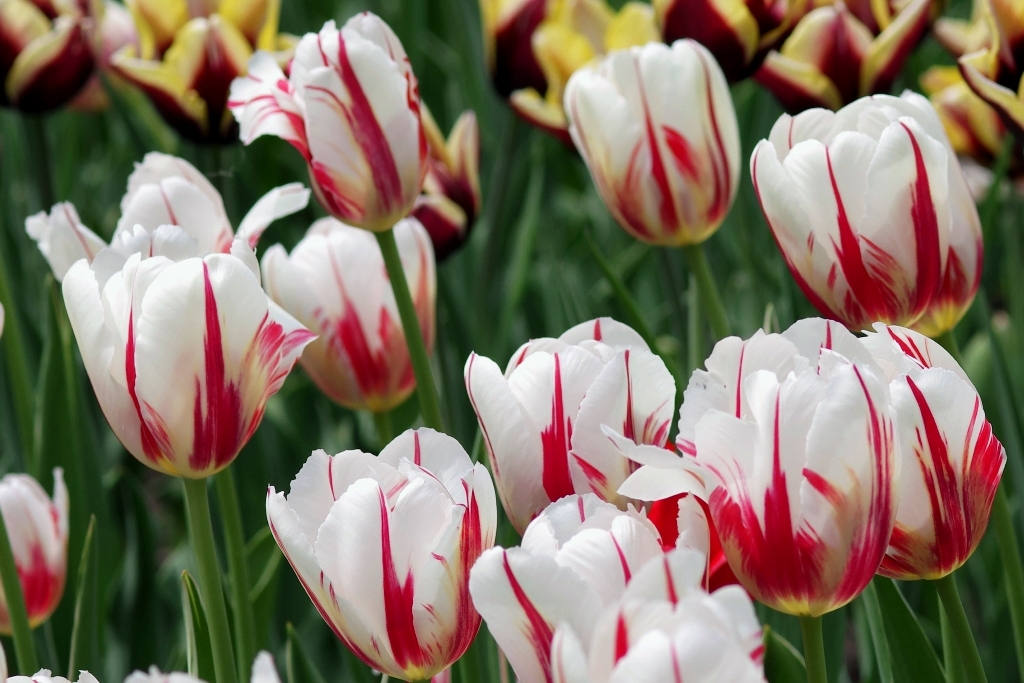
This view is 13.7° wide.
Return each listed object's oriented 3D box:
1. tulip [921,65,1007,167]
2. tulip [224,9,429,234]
[{"bbox_3d":[0.218,-0.107,2.050,0.050,0.053,0.050,0,17,0],"label":"tulip"},{"bbox_3d":[-0.061,-0.073,1.430,0.066,0.070,0.055,-7,17,0],"label":"tulip"}]

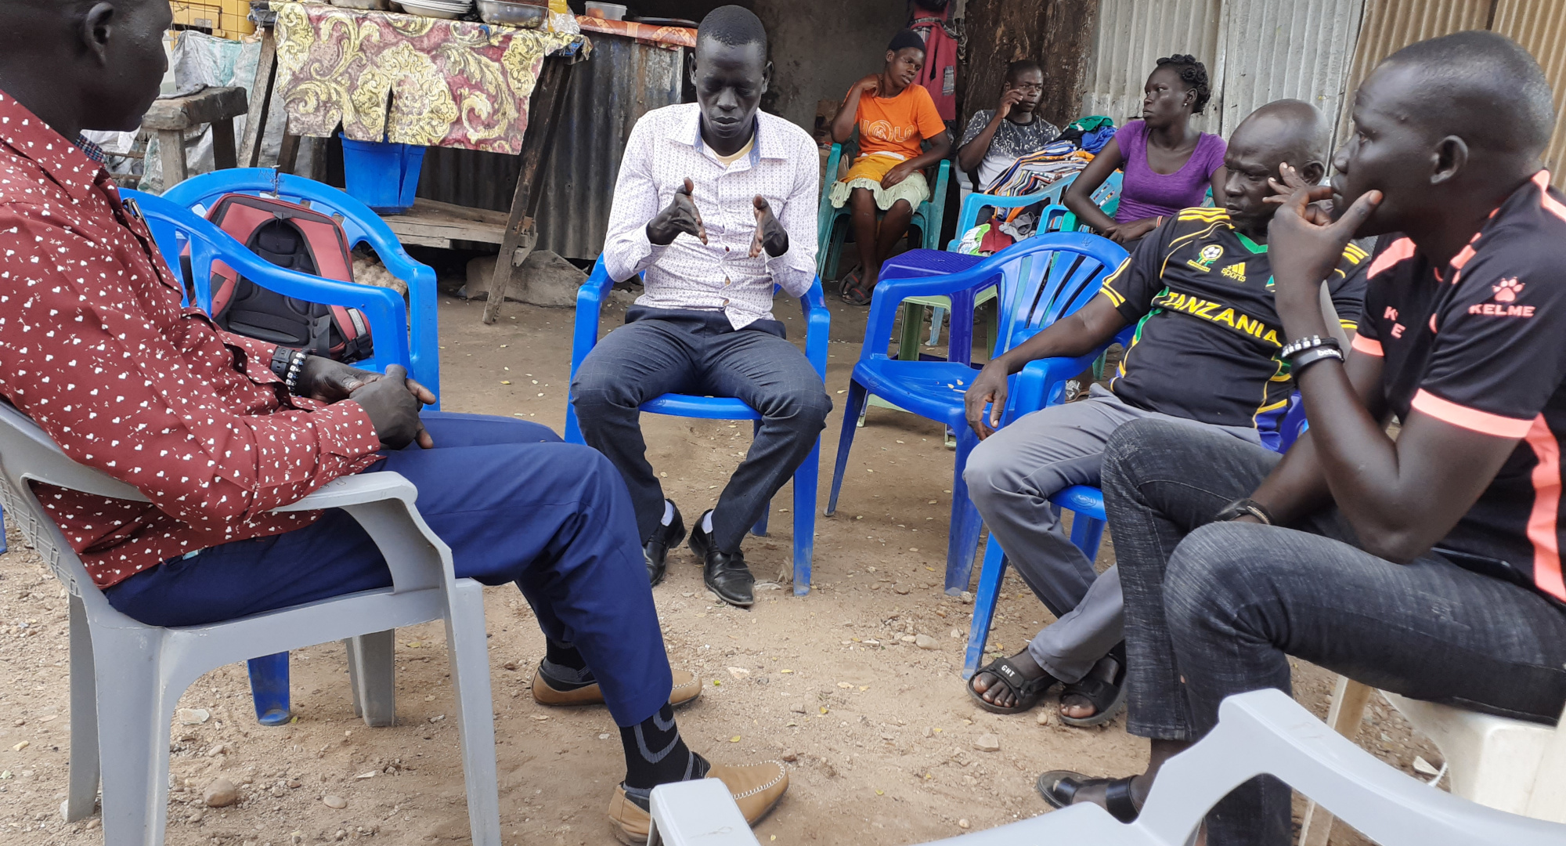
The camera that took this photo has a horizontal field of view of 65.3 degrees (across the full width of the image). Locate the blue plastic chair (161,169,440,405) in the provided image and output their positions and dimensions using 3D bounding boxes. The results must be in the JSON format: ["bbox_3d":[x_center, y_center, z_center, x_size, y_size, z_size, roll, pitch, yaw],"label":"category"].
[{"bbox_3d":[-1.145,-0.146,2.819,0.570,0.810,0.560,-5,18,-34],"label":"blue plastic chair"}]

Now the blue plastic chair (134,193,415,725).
[{"bbox_3d":[-1.014,0.016,2.251,0.560,0.810,0.570,8,15,9],"label":"blue plastic chair"}]

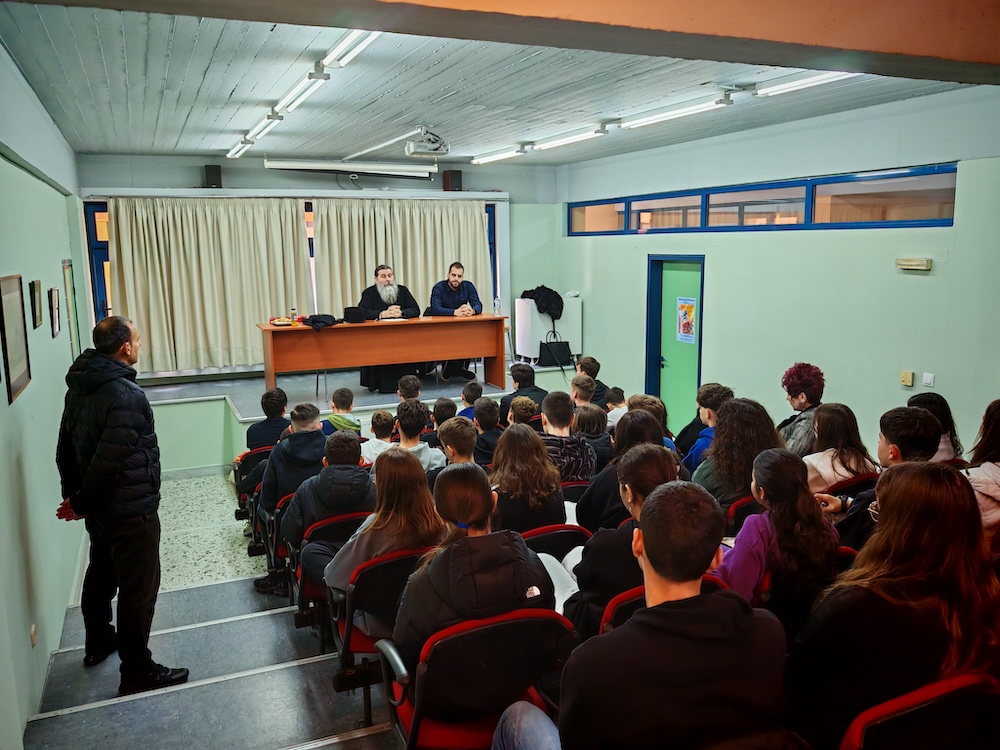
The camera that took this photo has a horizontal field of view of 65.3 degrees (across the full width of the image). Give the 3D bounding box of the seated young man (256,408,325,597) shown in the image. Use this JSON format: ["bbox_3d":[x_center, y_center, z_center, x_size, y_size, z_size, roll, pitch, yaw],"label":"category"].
[{"bbox_3d":[-1.247,0.789,4.869,0.530,1.290,0.740,-5,11,-24],"label":"seated young man"}]

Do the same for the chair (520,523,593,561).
[{"bbox_3d":[0.090,0.983,3.490,0.540,0.800,0.560,-5,11,-24],"label":"chair"}]

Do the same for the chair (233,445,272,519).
[{"bbox_3d":[-1.876,0.916,6.389,0.540,0.800,0.560,-5,11,-24],"label":"chair"}]

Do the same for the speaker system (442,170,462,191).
[{"bbox_3d":[-0.607,-2.512,10.128,0.160,0.240,0.210,-5,11,-24],"label":"speaker system"}]

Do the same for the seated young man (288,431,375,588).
[{"bbox_3d":[-0.885,0.834,4.075,0.560,1.170,0.760,-5,11,-24],"label":"seated young man"}]

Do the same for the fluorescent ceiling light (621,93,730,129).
[{"bbox_3d":[1.320,-2.049,6.061,0.170,0.090,1.250,-5,11,-24],"label":"fluorescent ceiling light"}]

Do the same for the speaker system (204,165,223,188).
[{"bbox_3d":[-3.505,-2.420,9.534,0.185,0.285,0.200,-5,11,-24],"label":"speaker system"}]

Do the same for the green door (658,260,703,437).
[{"bbox_3d":[2.175,-0.246,9.142,0.060,2.090,0.920,-5,11,-24],"label":"green door"}]

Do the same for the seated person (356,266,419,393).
[{"bbox_3d":[-1.250,-0.538,8.607,0.700,1.325,0.850,-3,10,-16],"label":"seated person"}]

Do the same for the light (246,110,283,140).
[{"bbox_3d":[-1.934,-2.040,6.356,0.120,0.095,1.225,-5,11,-24],"label":"light"}]

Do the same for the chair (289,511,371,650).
[{"bbox_3d":[-0.811,1.015,3.994,0.540,0.840,0.620,-5,11,-24],"label":"chair"}]

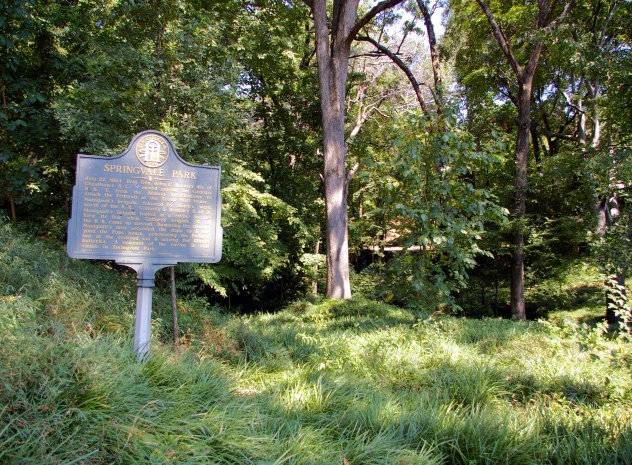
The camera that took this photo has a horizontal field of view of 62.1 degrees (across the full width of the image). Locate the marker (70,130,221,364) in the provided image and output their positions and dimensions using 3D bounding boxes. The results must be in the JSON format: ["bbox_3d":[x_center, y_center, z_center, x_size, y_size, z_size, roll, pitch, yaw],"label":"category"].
[{"bbox_3d":[-1.222,0.133,3.816,1.067,1.745,0.115,3,0,-17],"label":"marker"}]

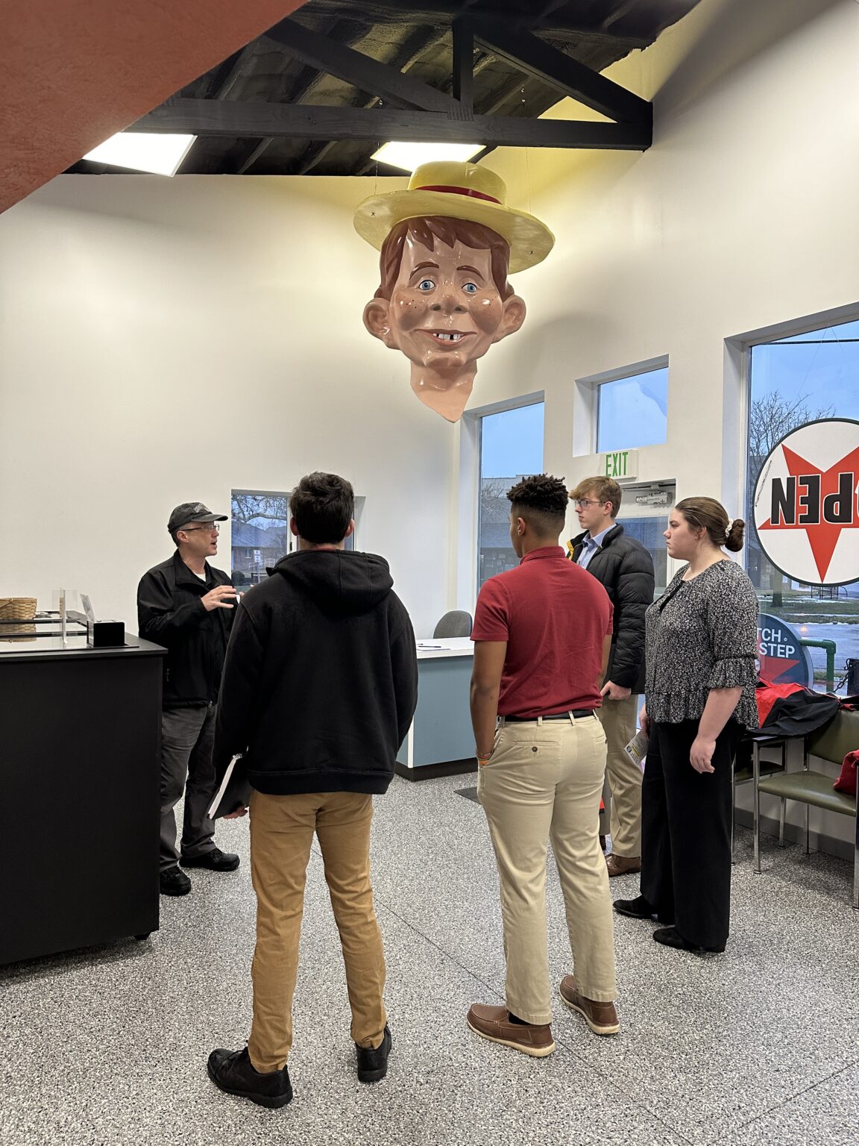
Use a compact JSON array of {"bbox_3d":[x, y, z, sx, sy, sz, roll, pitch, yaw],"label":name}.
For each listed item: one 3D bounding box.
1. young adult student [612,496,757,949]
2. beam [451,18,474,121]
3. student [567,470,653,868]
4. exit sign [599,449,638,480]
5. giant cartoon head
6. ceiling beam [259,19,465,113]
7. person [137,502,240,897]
[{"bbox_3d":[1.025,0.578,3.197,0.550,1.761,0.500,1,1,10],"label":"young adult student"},{"bbox_3d":[0.188,-2.787,4.418,0.092,0.515,0.090,0,1,-32],"label":"beam"},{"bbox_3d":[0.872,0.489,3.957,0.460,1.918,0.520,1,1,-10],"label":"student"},{"bbox_3d":[1.276,-0.722,5.358,0.055,0.195,0.300,0,1,-32],"label":"exit sign"},{"bbox_3d":[0.163,-1.781,5.255,1.330,1.700,1.200,1,1,-3],"label":"giant cartoon head"},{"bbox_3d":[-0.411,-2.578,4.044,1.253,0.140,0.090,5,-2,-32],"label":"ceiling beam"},{"bbox_3d":[-1.072,0.542,3.652,0.520,1.760,0.560,2,2,30],"label":"person"}]

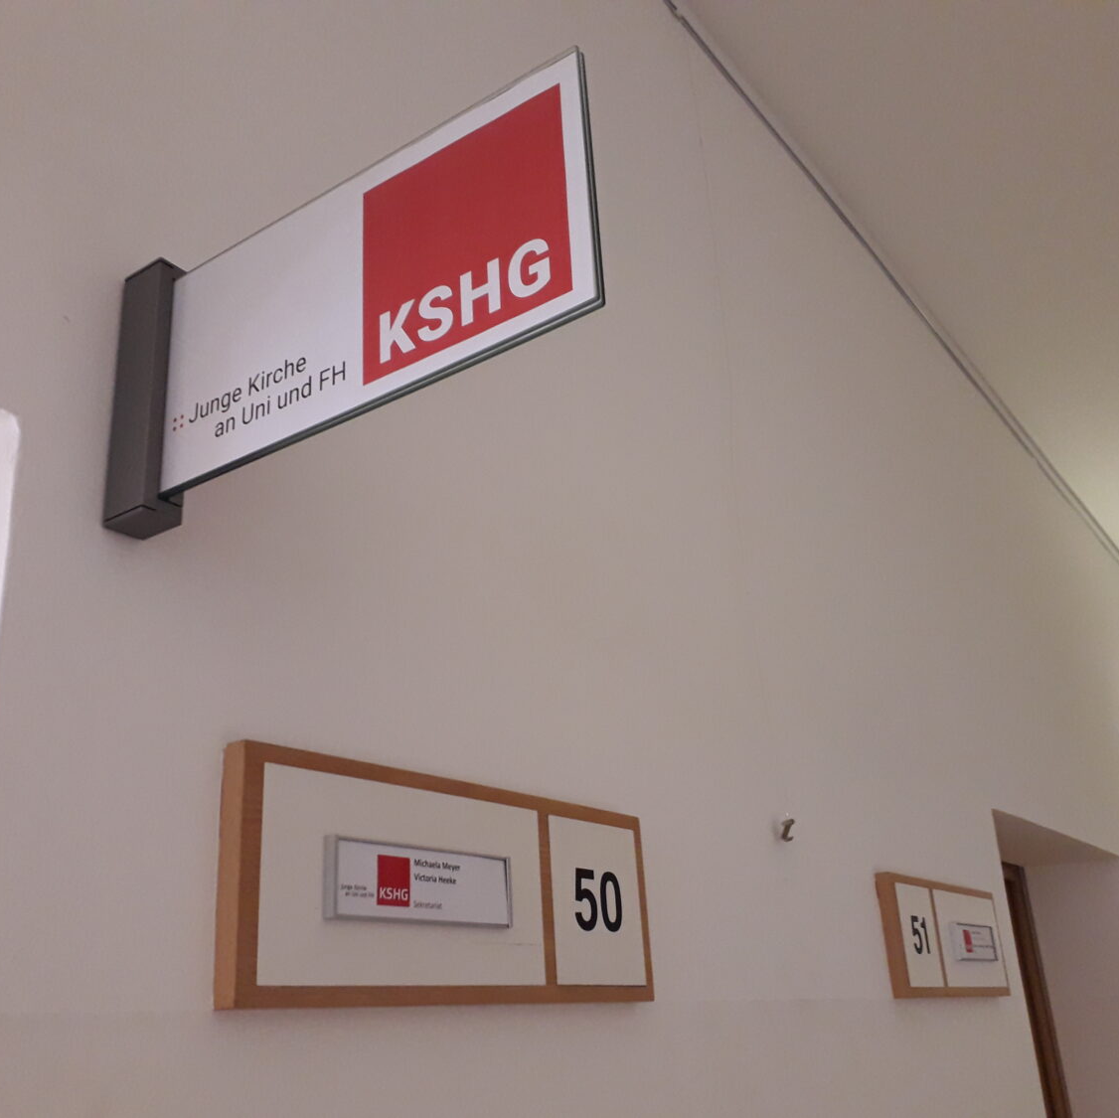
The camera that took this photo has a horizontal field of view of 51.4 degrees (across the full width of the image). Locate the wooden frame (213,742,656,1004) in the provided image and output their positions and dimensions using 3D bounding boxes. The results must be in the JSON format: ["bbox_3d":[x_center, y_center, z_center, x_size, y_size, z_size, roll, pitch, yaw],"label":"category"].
[{"bbox_3d":[-0.061,0.243,0.846,0.019,0.152,0.441,-18,-27,32],"label":"wooden frame"}]

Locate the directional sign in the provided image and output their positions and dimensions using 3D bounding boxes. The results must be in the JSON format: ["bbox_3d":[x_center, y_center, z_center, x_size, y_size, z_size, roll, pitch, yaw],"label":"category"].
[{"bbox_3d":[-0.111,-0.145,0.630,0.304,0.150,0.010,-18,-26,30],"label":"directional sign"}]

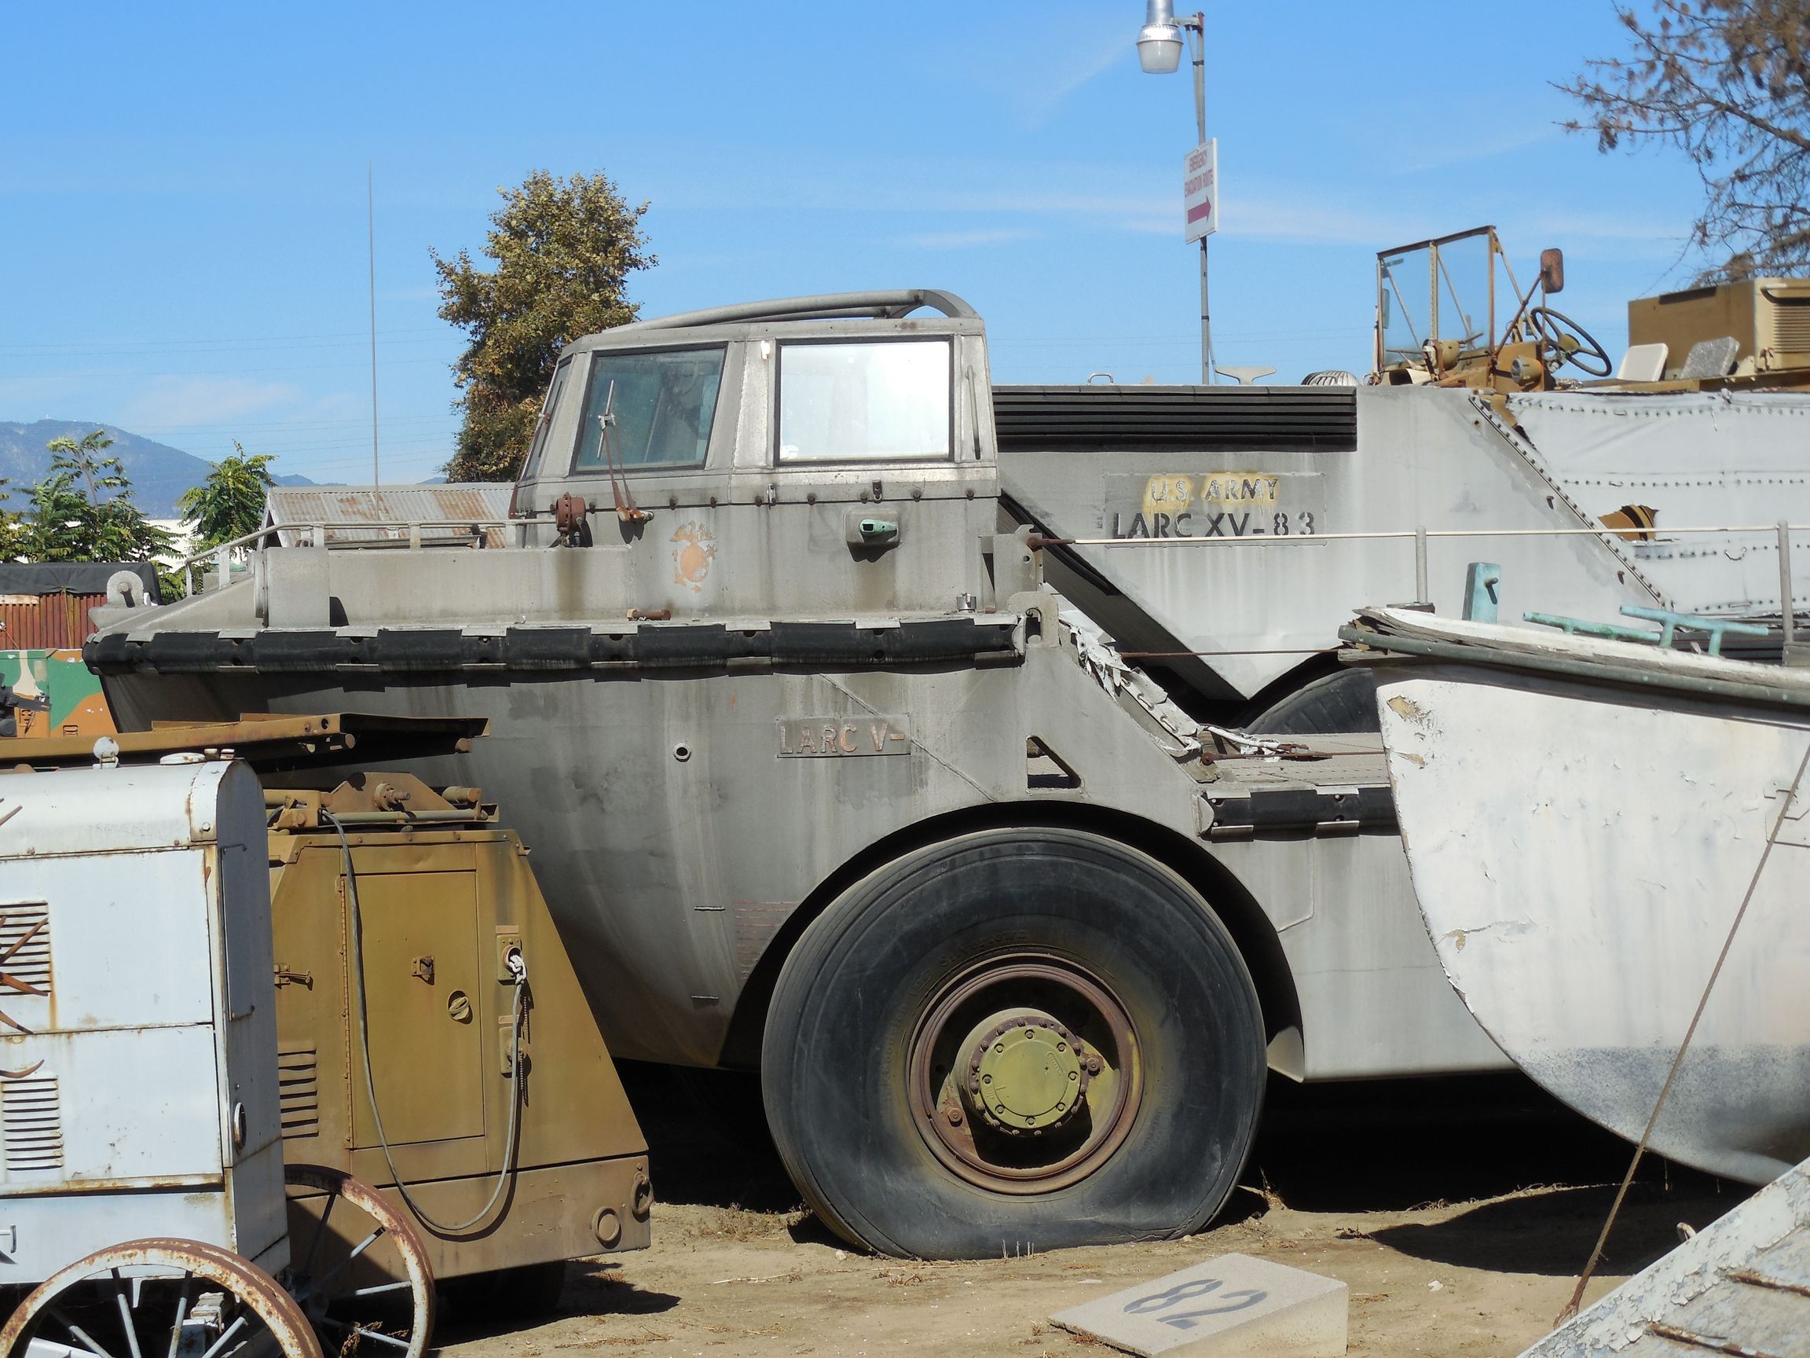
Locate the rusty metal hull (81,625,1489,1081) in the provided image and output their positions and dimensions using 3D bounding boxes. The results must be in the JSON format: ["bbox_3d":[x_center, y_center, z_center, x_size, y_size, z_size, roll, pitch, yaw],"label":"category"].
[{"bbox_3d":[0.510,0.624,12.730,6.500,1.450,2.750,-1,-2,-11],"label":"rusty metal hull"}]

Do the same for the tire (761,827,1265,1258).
[{"bbox_3d":[0.350,1.171,11.600,1.580,1.390,0.480,-1,-2,-11],"label":"tire"}]

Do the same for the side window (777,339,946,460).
[{"bbox_3d":[-0.130,-0.895,11.650,0.570,0.410,0.050,-1,-10,-11],"label":"side window"}]

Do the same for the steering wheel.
[{"bbox_3d":[3.471,-1.754,18.800,0.520,0.090,0.520,42,-11,-8],"label":"steering wheel"}]

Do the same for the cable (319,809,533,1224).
[{"bbox_3d":[-1.260,0.903,9.500,0.130,1.100,0.640,-3,-3,41],"label":"cable"}]

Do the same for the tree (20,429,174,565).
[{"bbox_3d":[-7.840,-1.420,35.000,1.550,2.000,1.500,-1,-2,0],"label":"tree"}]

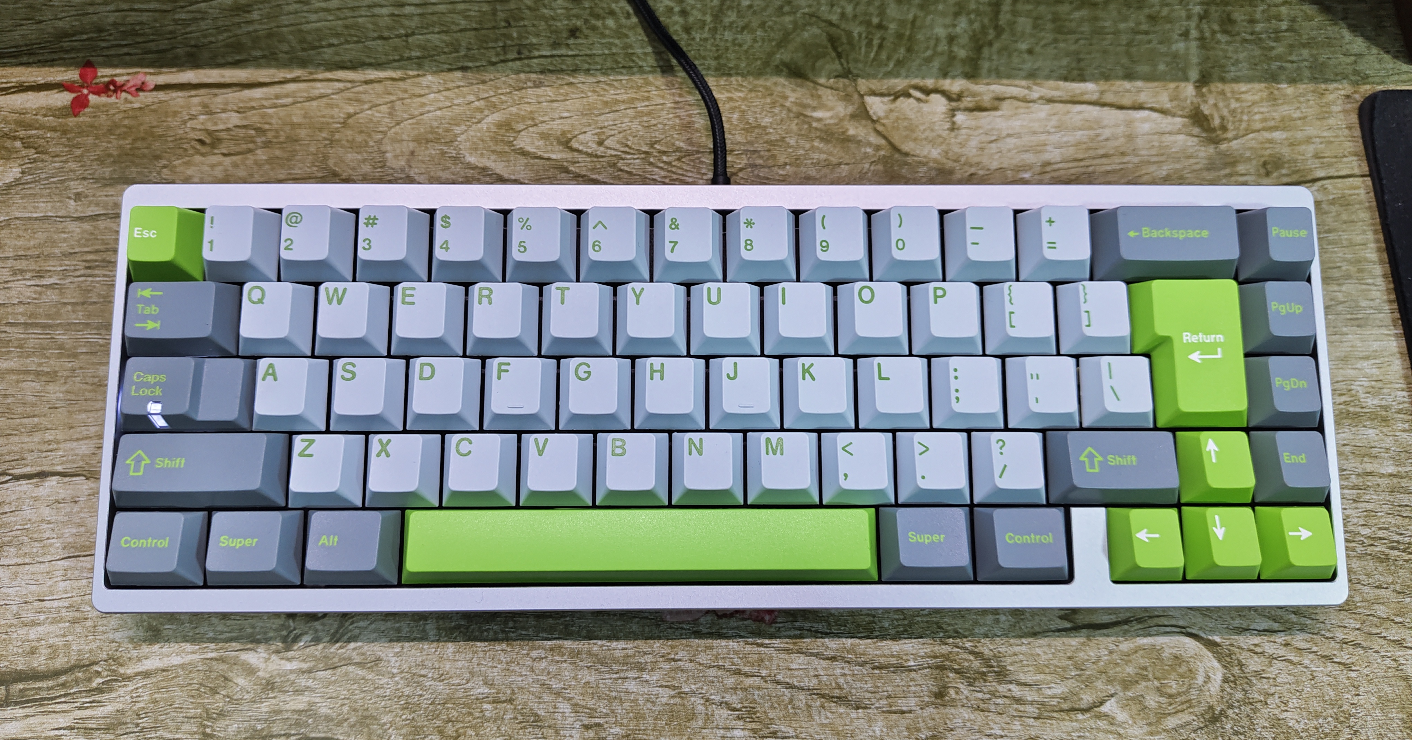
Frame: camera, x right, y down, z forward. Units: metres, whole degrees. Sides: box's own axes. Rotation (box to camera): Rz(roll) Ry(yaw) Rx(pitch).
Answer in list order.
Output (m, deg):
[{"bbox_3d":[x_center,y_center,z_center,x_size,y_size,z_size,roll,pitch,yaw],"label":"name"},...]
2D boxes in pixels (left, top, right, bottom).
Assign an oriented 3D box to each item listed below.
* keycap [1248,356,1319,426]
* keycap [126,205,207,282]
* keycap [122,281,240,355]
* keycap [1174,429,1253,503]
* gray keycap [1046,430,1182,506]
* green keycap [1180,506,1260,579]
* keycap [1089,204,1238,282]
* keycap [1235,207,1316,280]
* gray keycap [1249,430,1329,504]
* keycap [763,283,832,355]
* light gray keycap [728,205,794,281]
[{"bbox_3d":[0.148,0.005,0.248,0.018,0.007,0.018,0,83,-1],"label":"keycap"},{"bbox_3d":[-0.138,-0.032,0.247,0.018,0.009,0.018,0,83,-1],"label":"keycap"},{"bbox_3d":[-0.133,-0.013,0.246,0.028,0.007,0.018,0,82,-1],"label":"keycap"},{"bbox_3d":[0.129,0.024,0.245,0.018,0.007,0.018,0,83,-1],"label":"keycap"},{"bbox_3d":[0.103,0.024,0.245,0.032,0.008,0.018,0,83,-1],"label":"gray keycap"},{"bbox_3d":[0.129,0.043,0.243,0.018,0.007,0.018,0,83,-1],"label":"green keycap"},{"bbox_3d":[0.119,-0.033,0.251,0.037,0.009,0.018,0,83,-1],"label":"keycap"},{"bbox_3d":[0.148,-0.033,0.252,0.018,0.009,0.018,0,83,-1],"label":"keycap"},{"bbox_3d":[0.148,0.024,0.246,0.018,0.007,0.018,0,83,-1],"label":"gray keycap"},{"bbox_3d":[0.024,-0.013,0.249,0.018,0.007,0.018,0,82,-1],"label":"keycap"},{"bbox_3d":[0.015,-0.032,0.250,0.018,0.009,0.018,0,83,-1],"label":"light gray keycap"}]

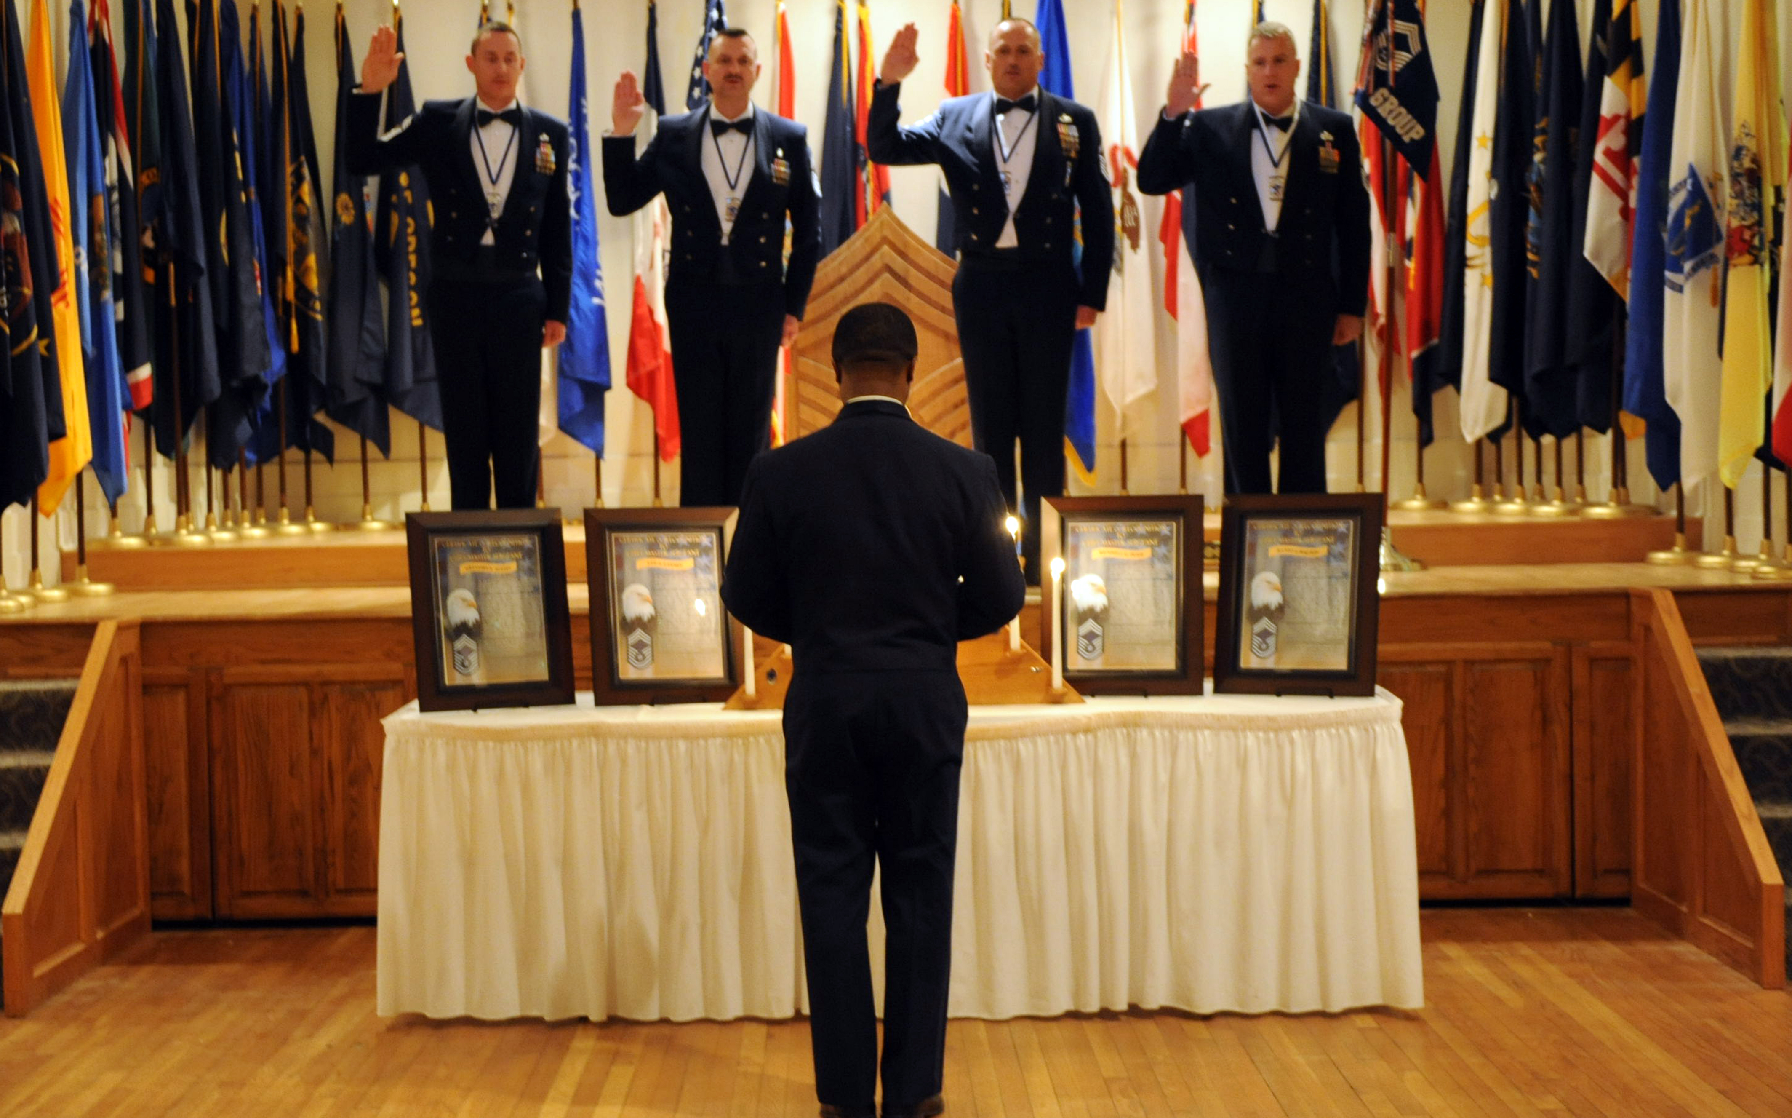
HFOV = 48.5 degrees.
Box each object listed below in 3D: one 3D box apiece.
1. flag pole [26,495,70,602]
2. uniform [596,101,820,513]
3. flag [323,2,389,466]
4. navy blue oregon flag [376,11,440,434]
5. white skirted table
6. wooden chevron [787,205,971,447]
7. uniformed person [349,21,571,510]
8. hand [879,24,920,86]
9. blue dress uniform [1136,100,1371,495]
[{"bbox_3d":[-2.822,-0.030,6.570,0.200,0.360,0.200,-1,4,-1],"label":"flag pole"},{"bbox_3d":[-0.580,-0.677,6.471,0.700,1.554,0.400,-1,4,-1],"label":"uniform"},{"bbox_3d":[-2.075,-1.267,7.650,0.240,1.690,0.220,-1,4,-1],"label":"flag"},{"bbox_3d":[-1.970,-1.367,8.082,0.280,1.720,0.200,-1,4,-1],"label":"navy blue oregon flag"},{"bbox_3d":[0.008,0.720,5.231,2.530,0.750,0.700,-1,4,-1],"label":"white skirted table"},{"bbox_3d":[-0.036,-0.600,6.819,0.727,1.220,0.132,-1,3,1],"label":"wooden chevron"},{"bbox_3d":[-1.390,-0.812,6.481,0.720,1.853,0.420,-2,4,-7],"label":"uniformed person"},{"bbox_3d":[0.009,-1.603,6.330,0.115,0.200,0.090,10,4,-9],"label":"hand"},{"bbox_3d":[1.139,-0.728,6.335,0.710,1.510,0.380,-1,4,5],"label":"blue dress uniform"}]

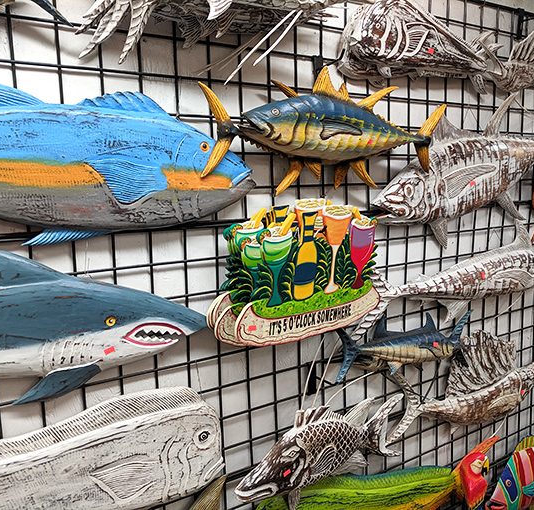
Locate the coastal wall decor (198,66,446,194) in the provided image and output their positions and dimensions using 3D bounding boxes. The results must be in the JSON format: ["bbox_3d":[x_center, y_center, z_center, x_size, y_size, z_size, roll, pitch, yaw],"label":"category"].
[{"bbox_3d":[0.171,-0.281,1.184,0.721,0.286,0.140,-3,8,-32],"label":"coastal wall decor"}]

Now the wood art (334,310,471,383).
[{"bbox_3d":[0.399,0.237,1.391,0.558,0.168,0.090,2,5,-33],"label":"wood art"}]

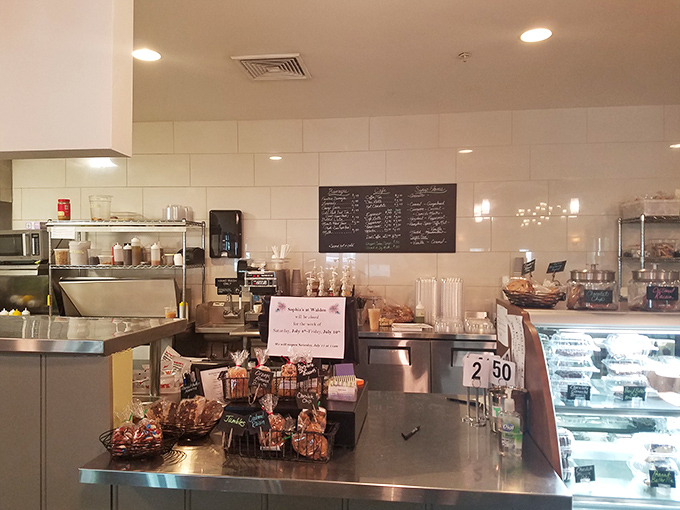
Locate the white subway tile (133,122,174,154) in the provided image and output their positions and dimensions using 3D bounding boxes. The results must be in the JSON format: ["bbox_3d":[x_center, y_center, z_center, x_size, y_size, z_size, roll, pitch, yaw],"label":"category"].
[{"bbox_3d":[-1.860,-1.096,4.795,0.605,0.302,0.010,0,0,7],"label":"white subway tile"}]

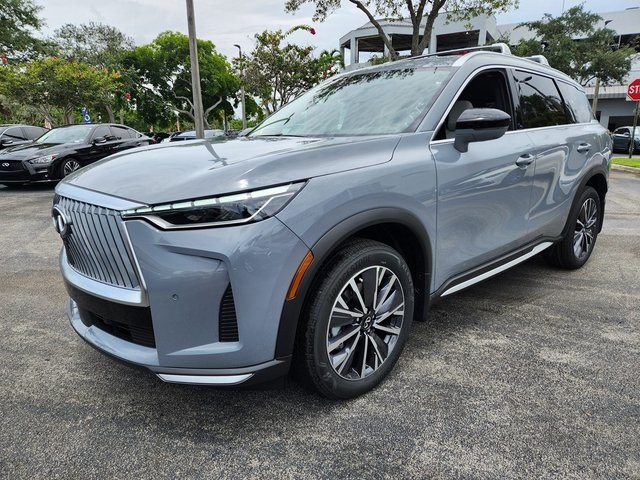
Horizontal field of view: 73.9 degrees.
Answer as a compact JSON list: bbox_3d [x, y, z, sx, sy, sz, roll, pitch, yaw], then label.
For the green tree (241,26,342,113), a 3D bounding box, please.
[{"bbox_3d":[-1.501,-7.780,22.751,5.700,6.677,5.300,-2,14,-3],"label":"green tree"}]

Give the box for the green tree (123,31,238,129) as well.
[{"bbox_3d":[-8.124,-8.447,24.985,7.500,7.119,7.000,-5,15,-16],"label":"green tree"}]

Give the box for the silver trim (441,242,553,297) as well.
[{"bbox_3d":[1.277,0.173,2.897,1.600,0.100,0.120,-13,18,-39],"label":"silver trim"}]

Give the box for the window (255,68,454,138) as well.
[{"bbox_3d":[0.182,-0.920,2.970,1.440,0.160,0.910,15,54,47],"label":"window"}]

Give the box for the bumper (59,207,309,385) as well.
[{"bbox_3d":[-0.910,0.147,2.243,0.700,0.760,1.920,-13,18,-39],"label":"bumper"}]

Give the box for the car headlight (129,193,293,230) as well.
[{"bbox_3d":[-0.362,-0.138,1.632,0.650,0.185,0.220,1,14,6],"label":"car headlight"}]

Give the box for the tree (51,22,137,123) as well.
[{"bbox_3d":[-13.896,-9.126,26.309,6.600,7.994,6.200,-8,15,-25],"label":"tree"}]

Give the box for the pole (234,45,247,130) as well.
[{"bbox_3d":[-5.656,-10.014,30.497,0.700,7.419,0.300,-1,14,0],"label":"pole"}]

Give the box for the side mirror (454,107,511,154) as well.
[{"bbox_3d":[0.855,-0.584,2.282,0.190,0.210,0.250,-13,18,-39],"label":"side mirror"}]

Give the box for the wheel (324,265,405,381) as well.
[{"bbox_3d":[0.178,0.381,2.085,0.540,0.540,0.200,-13,18,-39],"label":"wheel"}]

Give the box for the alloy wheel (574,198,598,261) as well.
[{"bbox_3d":[2.358,-0.116,3.932,0.540,0.540,0.200,-13,18,-39],"label":"alloy wheel"}]

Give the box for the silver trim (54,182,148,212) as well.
[{"bbox_3d":[-1.083,-0.209,2.006,0.240,0.100,1.150,-13,18,-39],"label":"silver trim"}]

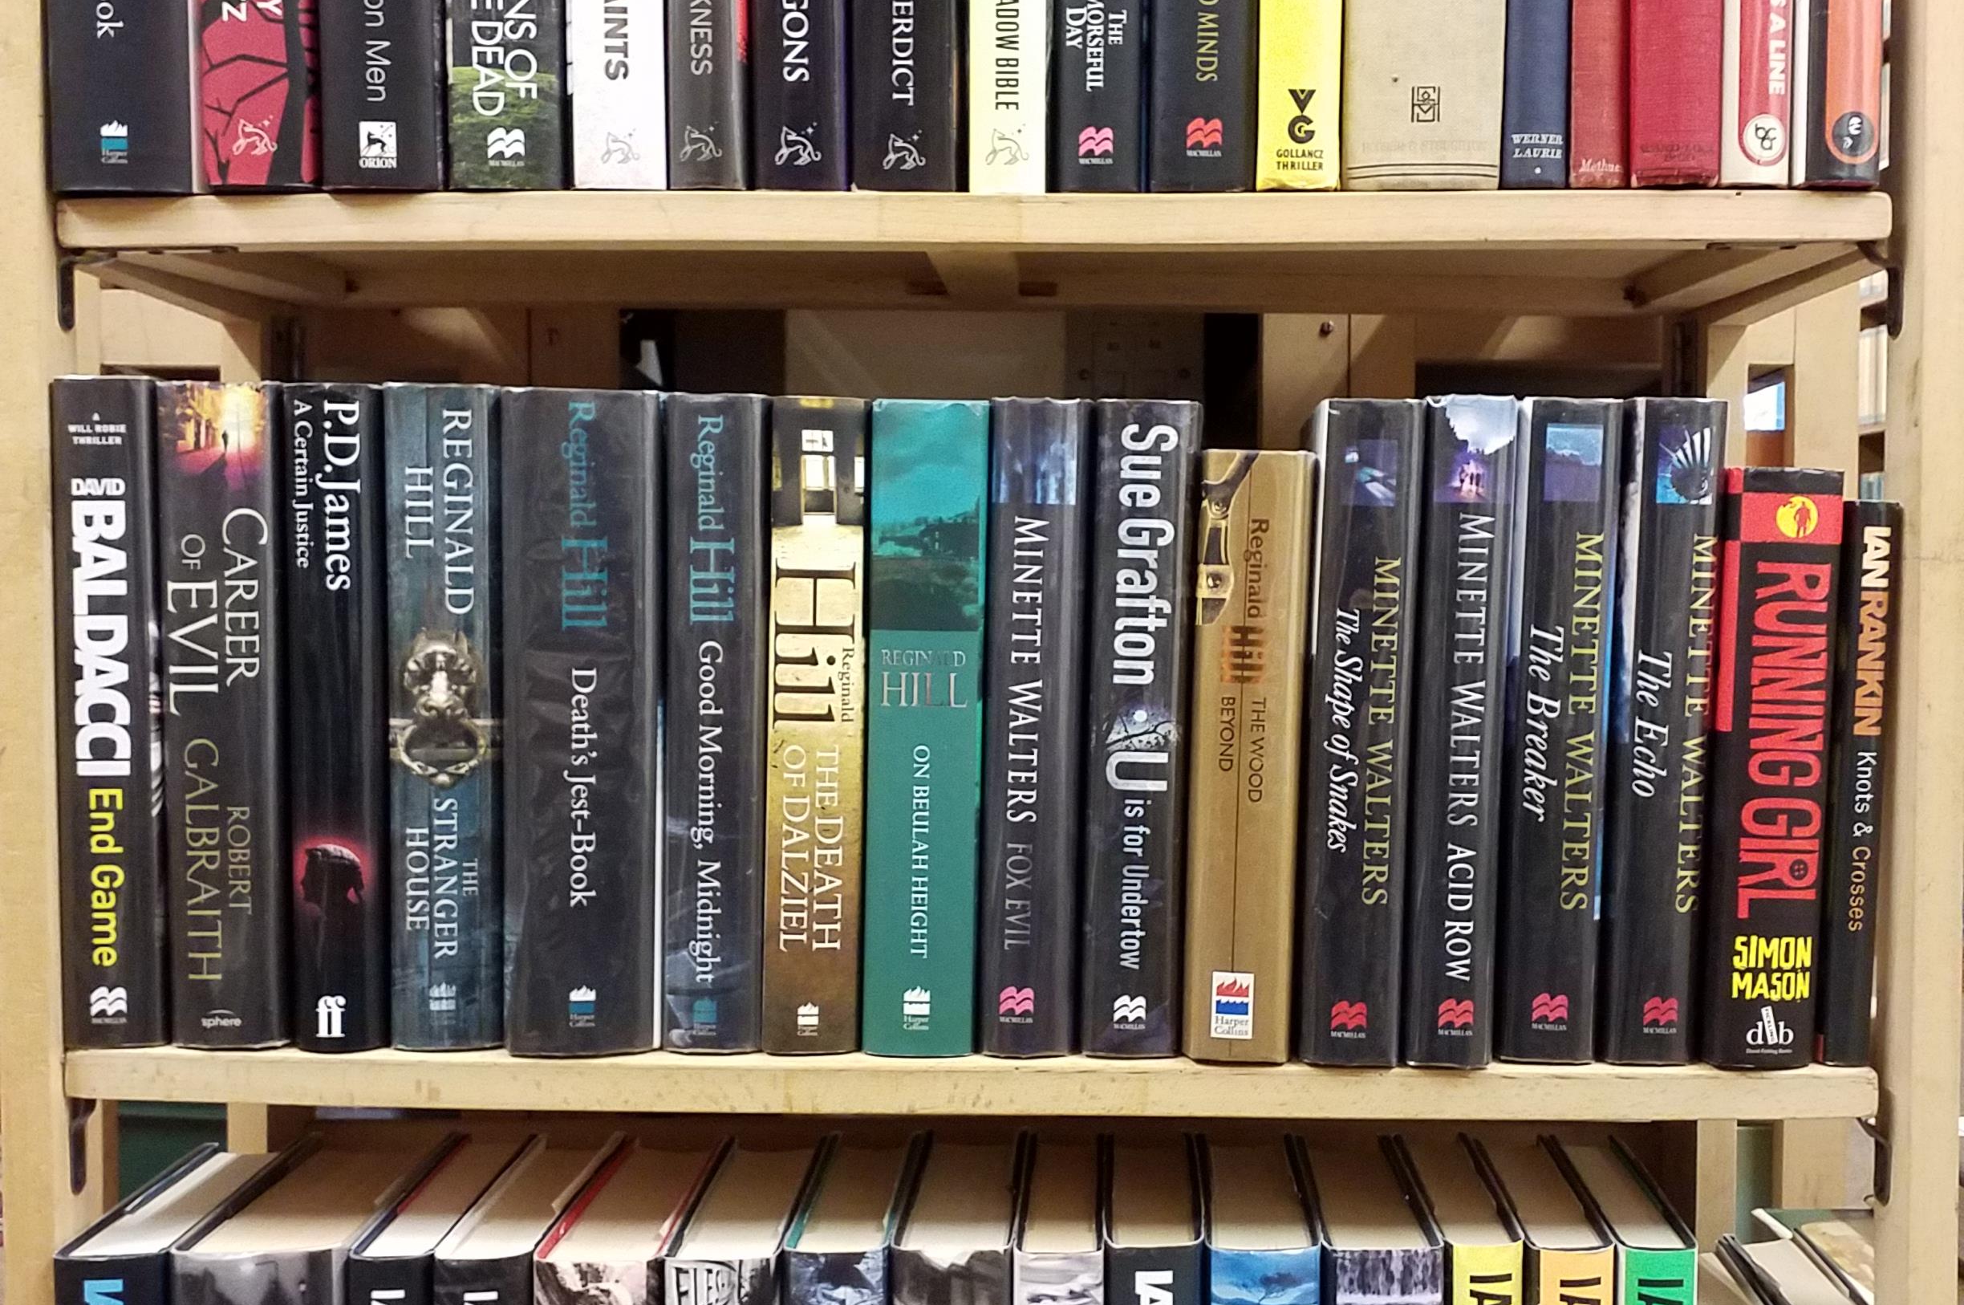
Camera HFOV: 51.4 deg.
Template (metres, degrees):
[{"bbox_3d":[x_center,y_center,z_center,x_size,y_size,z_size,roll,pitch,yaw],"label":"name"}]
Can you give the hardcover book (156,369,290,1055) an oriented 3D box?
[{"bbox_3d":[-0.270,0.018,0.812,0.044,0.240,0.156,0,4,1],"label":"hardcover book"}]

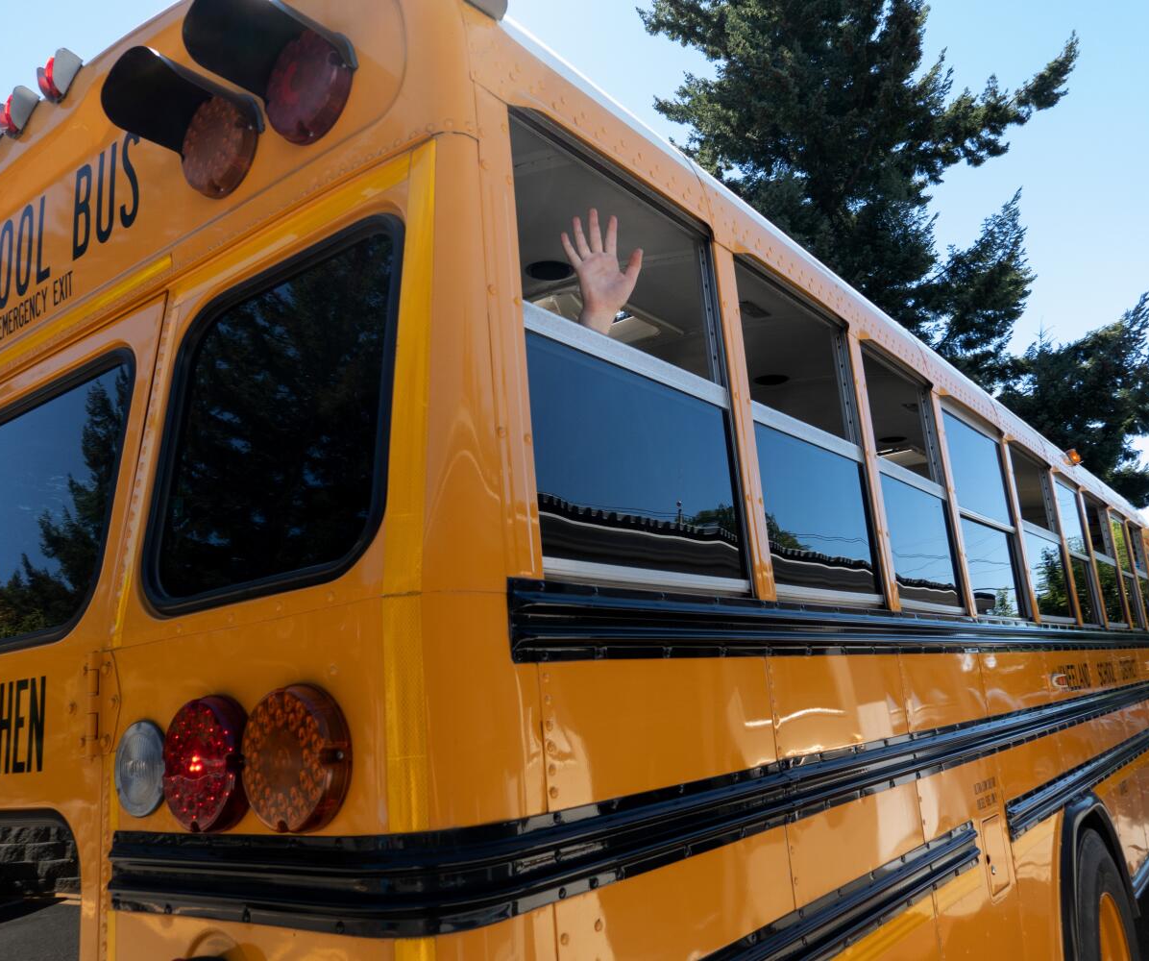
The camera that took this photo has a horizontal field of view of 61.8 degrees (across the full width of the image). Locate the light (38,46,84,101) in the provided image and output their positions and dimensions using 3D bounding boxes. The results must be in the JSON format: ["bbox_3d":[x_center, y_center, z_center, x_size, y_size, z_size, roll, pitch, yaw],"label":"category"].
[{"bbox_3d":[-1.074,-0.843,2.001,0.080,0.087,0.073,-14,-16,35],"label":"light"}]

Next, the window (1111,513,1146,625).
[{"bbox_3d":[3.402,0.574,5.941,0.050,0.720,0.599,-14,-16,35],"label":"window"}]

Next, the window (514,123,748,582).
[{"bbox_3d":[0.097,-0.167,1.641,0.050,0.720,0.612,-14,-16,35],"label":"window"}]

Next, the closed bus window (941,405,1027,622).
[{"bbox_3d":[1.443,0.135,3.393,0.050,0.720,0.753,-14,-16,35],"label":"closed bus window"}]

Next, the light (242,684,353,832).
[{"bbox_3d":[-0.348,0.344,1.190,0.180,0.180,0.036,-14,-16,35],"label":"light"}]

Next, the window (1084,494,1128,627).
[{"bbox_3d":[2.929,0.468,5.326,0.050,0.720,0.757,-14,-16,35],"label":"window"}]

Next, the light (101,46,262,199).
[{"bbox_3d":[-0.645,-0.582,1.588,0.190,0.188,0.172,-14,-16,35],"label":"light"}]

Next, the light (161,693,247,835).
[{"bbox_3d":[-0.495,0.383,1.297,0.180,0.180,0.036,-14,-16,35],"label":"light"}]

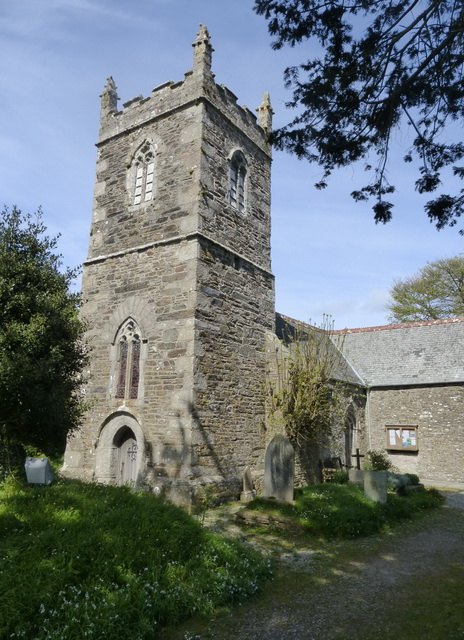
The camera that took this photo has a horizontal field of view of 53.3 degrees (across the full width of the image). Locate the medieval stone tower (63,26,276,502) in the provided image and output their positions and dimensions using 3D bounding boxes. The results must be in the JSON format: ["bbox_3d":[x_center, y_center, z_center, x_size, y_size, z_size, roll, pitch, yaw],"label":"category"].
[{"bbox_3d":[-1.859,-1.823,16.701,5.247,15.098,4.851,-8,-15,33],"label":"medieval stone tower"}]

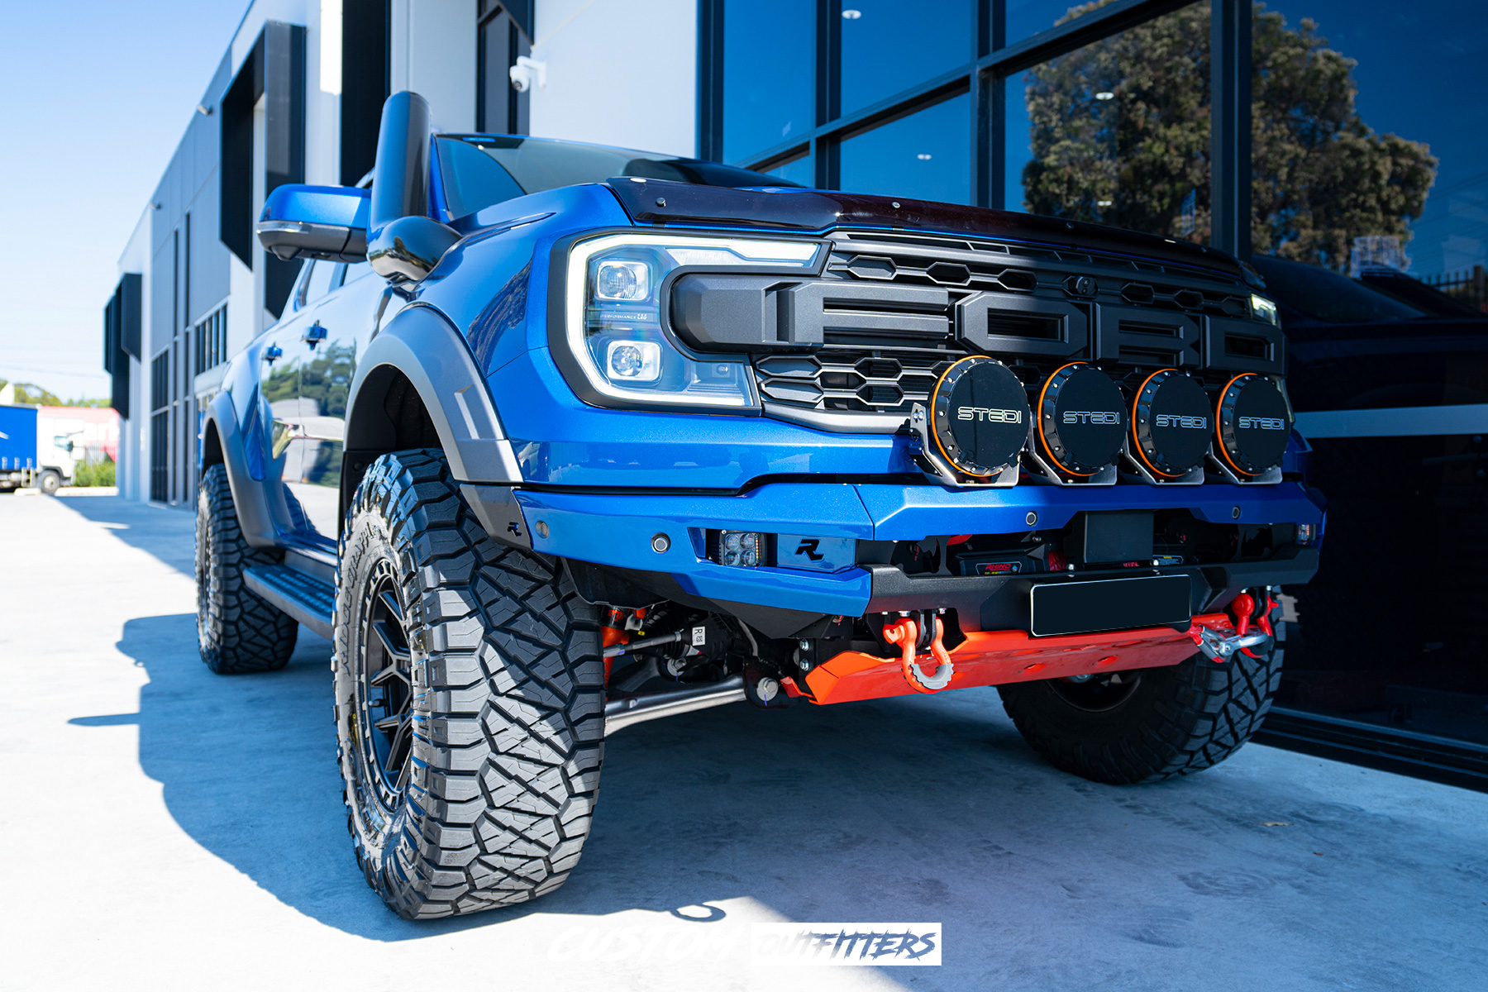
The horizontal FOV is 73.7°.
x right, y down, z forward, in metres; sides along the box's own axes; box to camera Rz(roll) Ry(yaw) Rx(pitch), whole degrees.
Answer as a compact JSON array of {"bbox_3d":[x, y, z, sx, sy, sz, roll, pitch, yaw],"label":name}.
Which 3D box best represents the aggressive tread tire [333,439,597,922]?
[{"bbox_3d":[-0.576,0.340,1.968,0.310,0.870,0.840,0,1,-30],"label":"aggressive tread tire"}]

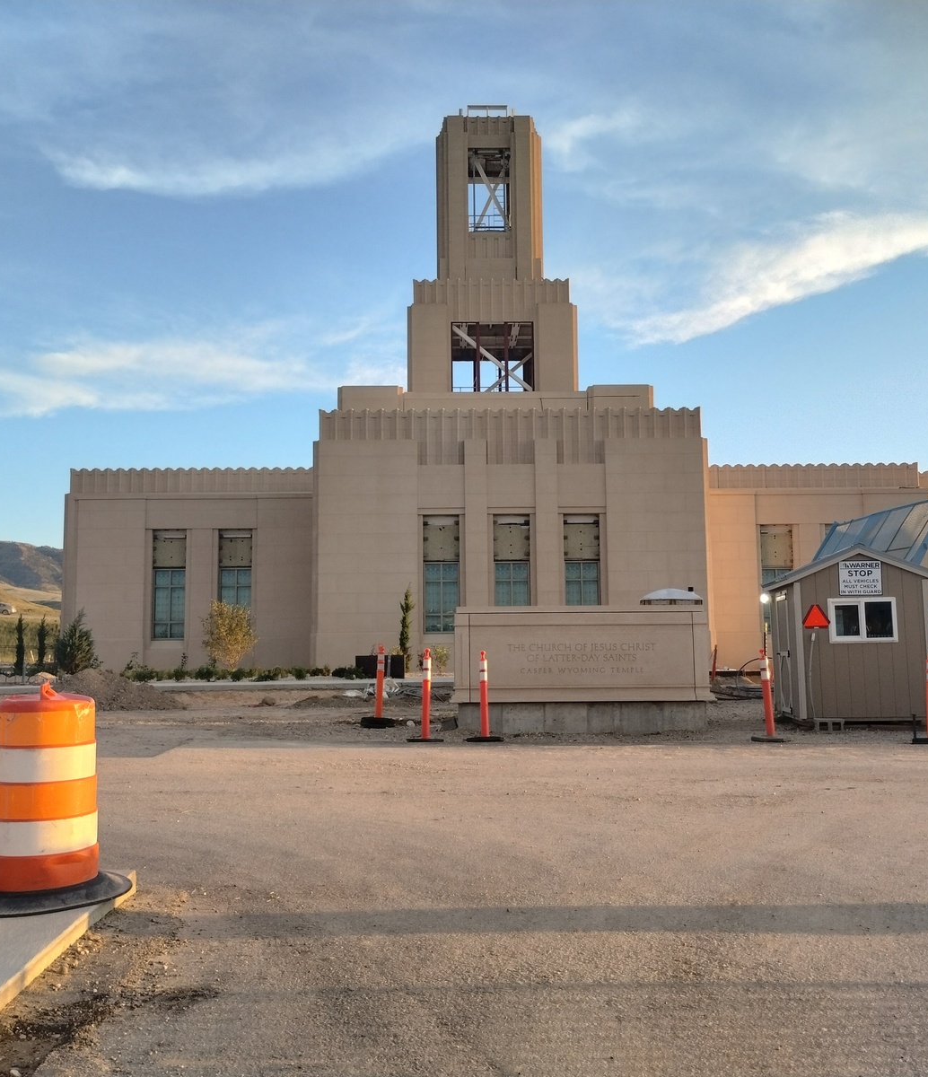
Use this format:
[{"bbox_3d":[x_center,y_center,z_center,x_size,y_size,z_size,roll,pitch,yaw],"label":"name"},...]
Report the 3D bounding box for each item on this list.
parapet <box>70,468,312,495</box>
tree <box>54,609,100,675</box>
[{"bbox_3d":[-11.100,-2.317,47.410,9.873,1.102,0.500,0,-6,0],"label":"parapet"},{"bbox_3d":[-11.726,3.125,35.083,1.354,2.022,1.350,-1,-6,0],"label":"tree"}]

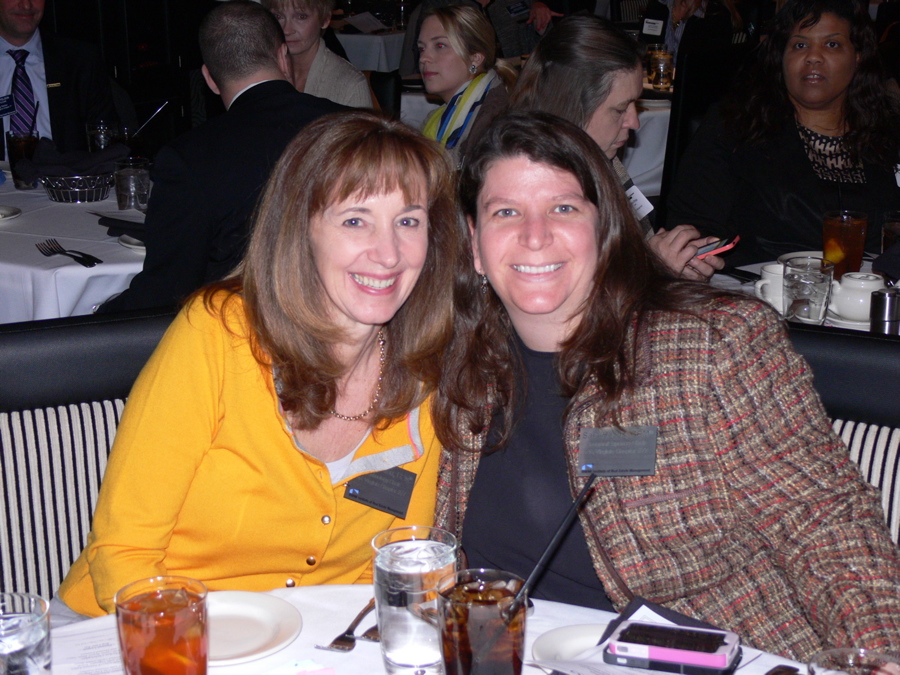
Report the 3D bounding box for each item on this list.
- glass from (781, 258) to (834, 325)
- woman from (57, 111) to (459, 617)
[{"bbox_3d":[0.592,-0.076,2.670,0.083,0.095,0.083,0,17,0],"label":"glass"},{"bbox_3d":[-0.195,0.385,1.801,0.520,1.220,0.660,-3,17,-10],"label":"woman"}]

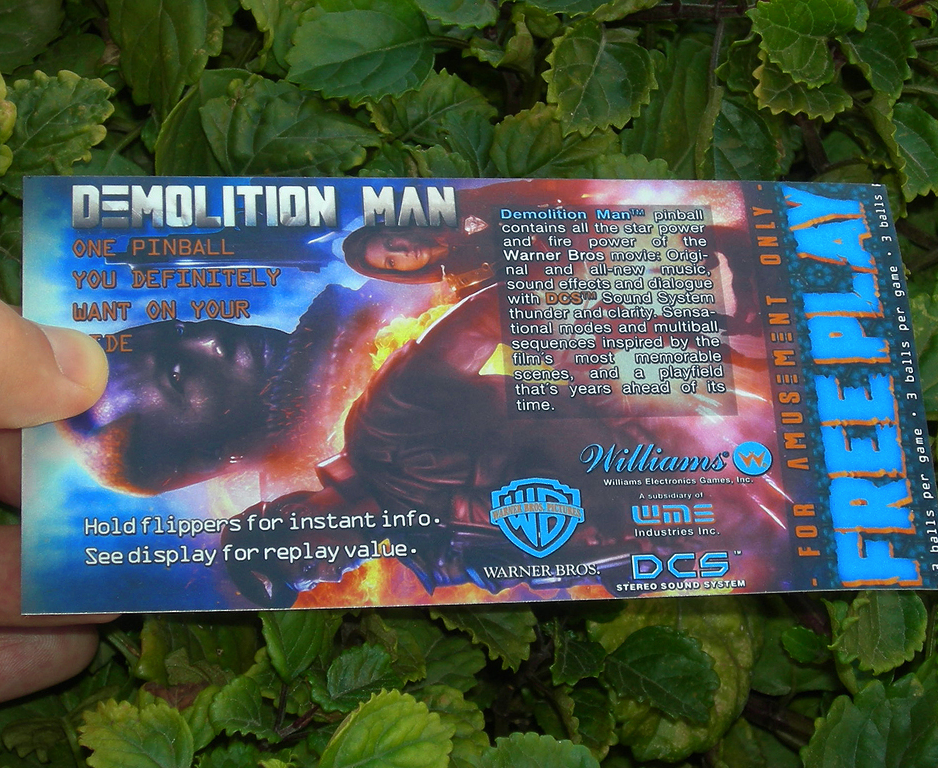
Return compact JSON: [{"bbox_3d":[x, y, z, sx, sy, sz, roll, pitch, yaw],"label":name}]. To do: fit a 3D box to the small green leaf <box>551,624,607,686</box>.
[{"bbox_3d":[0.021,0.051,0.470,0.011,0.005,0.013,-9,65,2],"label":"small green leaf"}]

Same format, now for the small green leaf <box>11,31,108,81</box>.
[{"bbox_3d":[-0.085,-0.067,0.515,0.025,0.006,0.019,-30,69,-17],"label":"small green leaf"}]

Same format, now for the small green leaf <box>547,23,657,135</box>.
[{"bbox_3d":[0.024,-0.057,0.474,0.021,0.006,0.024,20,77,8],"label":"small green leaf"}]

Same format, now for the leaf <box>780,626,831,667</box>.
[{"bbox_3d":[0.060,0.048,0.452,0.009,0.004,0.007,24,71,9],"label":"leaf"}]

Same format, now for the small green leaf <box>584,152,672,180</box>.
[{"bbox_3d":[0.033,-0.042,0.520,0.018,0.006,0.016,6,63,3],"label":"small green leaf"}]

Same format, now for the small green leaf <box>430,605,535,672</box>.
[{"bbox_3d":[0.002,0.045,0.462,0.018,0.006,0.019,-25,71,-16],"label":"small green leaf"}]

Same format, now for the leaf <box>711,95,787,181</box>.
[{"bbox_3d":[0.052,-0.045,0.481,0.018,0.008,0.022,0,75,-15],"label":"leaf"}]

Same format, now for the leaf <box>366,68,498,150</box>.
[{"bbox_3d":[-0.007,-0.051,0.478,0.022,0.007,0.018,-29,75,-9],"label":"leaf"}]

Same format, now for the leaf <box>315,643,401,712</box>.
[{"bbox_3d":[-0.020,0.053,0.453,0.017,0.006,0.013,-28,61,-10],"label":"leaf"}]

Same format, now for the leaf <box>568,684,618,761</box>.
[{"bbox_3d":[0.023,0.062,0.460,0.009,0.008,0.014,-11,78,-15],"label":"leaf"}]

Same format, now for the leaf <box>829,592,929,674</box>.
[{"bbox_3d":[0.073,0.043,0.447,0.017,0.008,0.017,7,79,2],"label":"leaf"}]

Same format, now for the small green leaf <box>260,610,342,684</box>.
[{"bbox_3d":[-0.033,0.049,0.490,0.016,0.008,0.019,6,63,-4],"label":"small green leaf"}]

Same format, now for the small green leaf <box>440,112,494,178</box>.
[{"bbox_3d":[0.000,-0.049,0.530,0.012,0.006,0.018,-6,69,4],"label":"small green leaf"}]

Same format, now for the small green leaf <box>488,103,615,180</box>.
[{"bbox_3d":[0.017,-0.047,0.498,0.025,0.007,0.020,-30,65,-16],"label":"small green leaf"}]

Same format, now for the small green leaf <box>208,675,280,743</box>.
[{"bbox_3d":[-0.044,0.063,0.490,0.016,0.006,0.014,26,71,16],"label":"small green leaf"}]

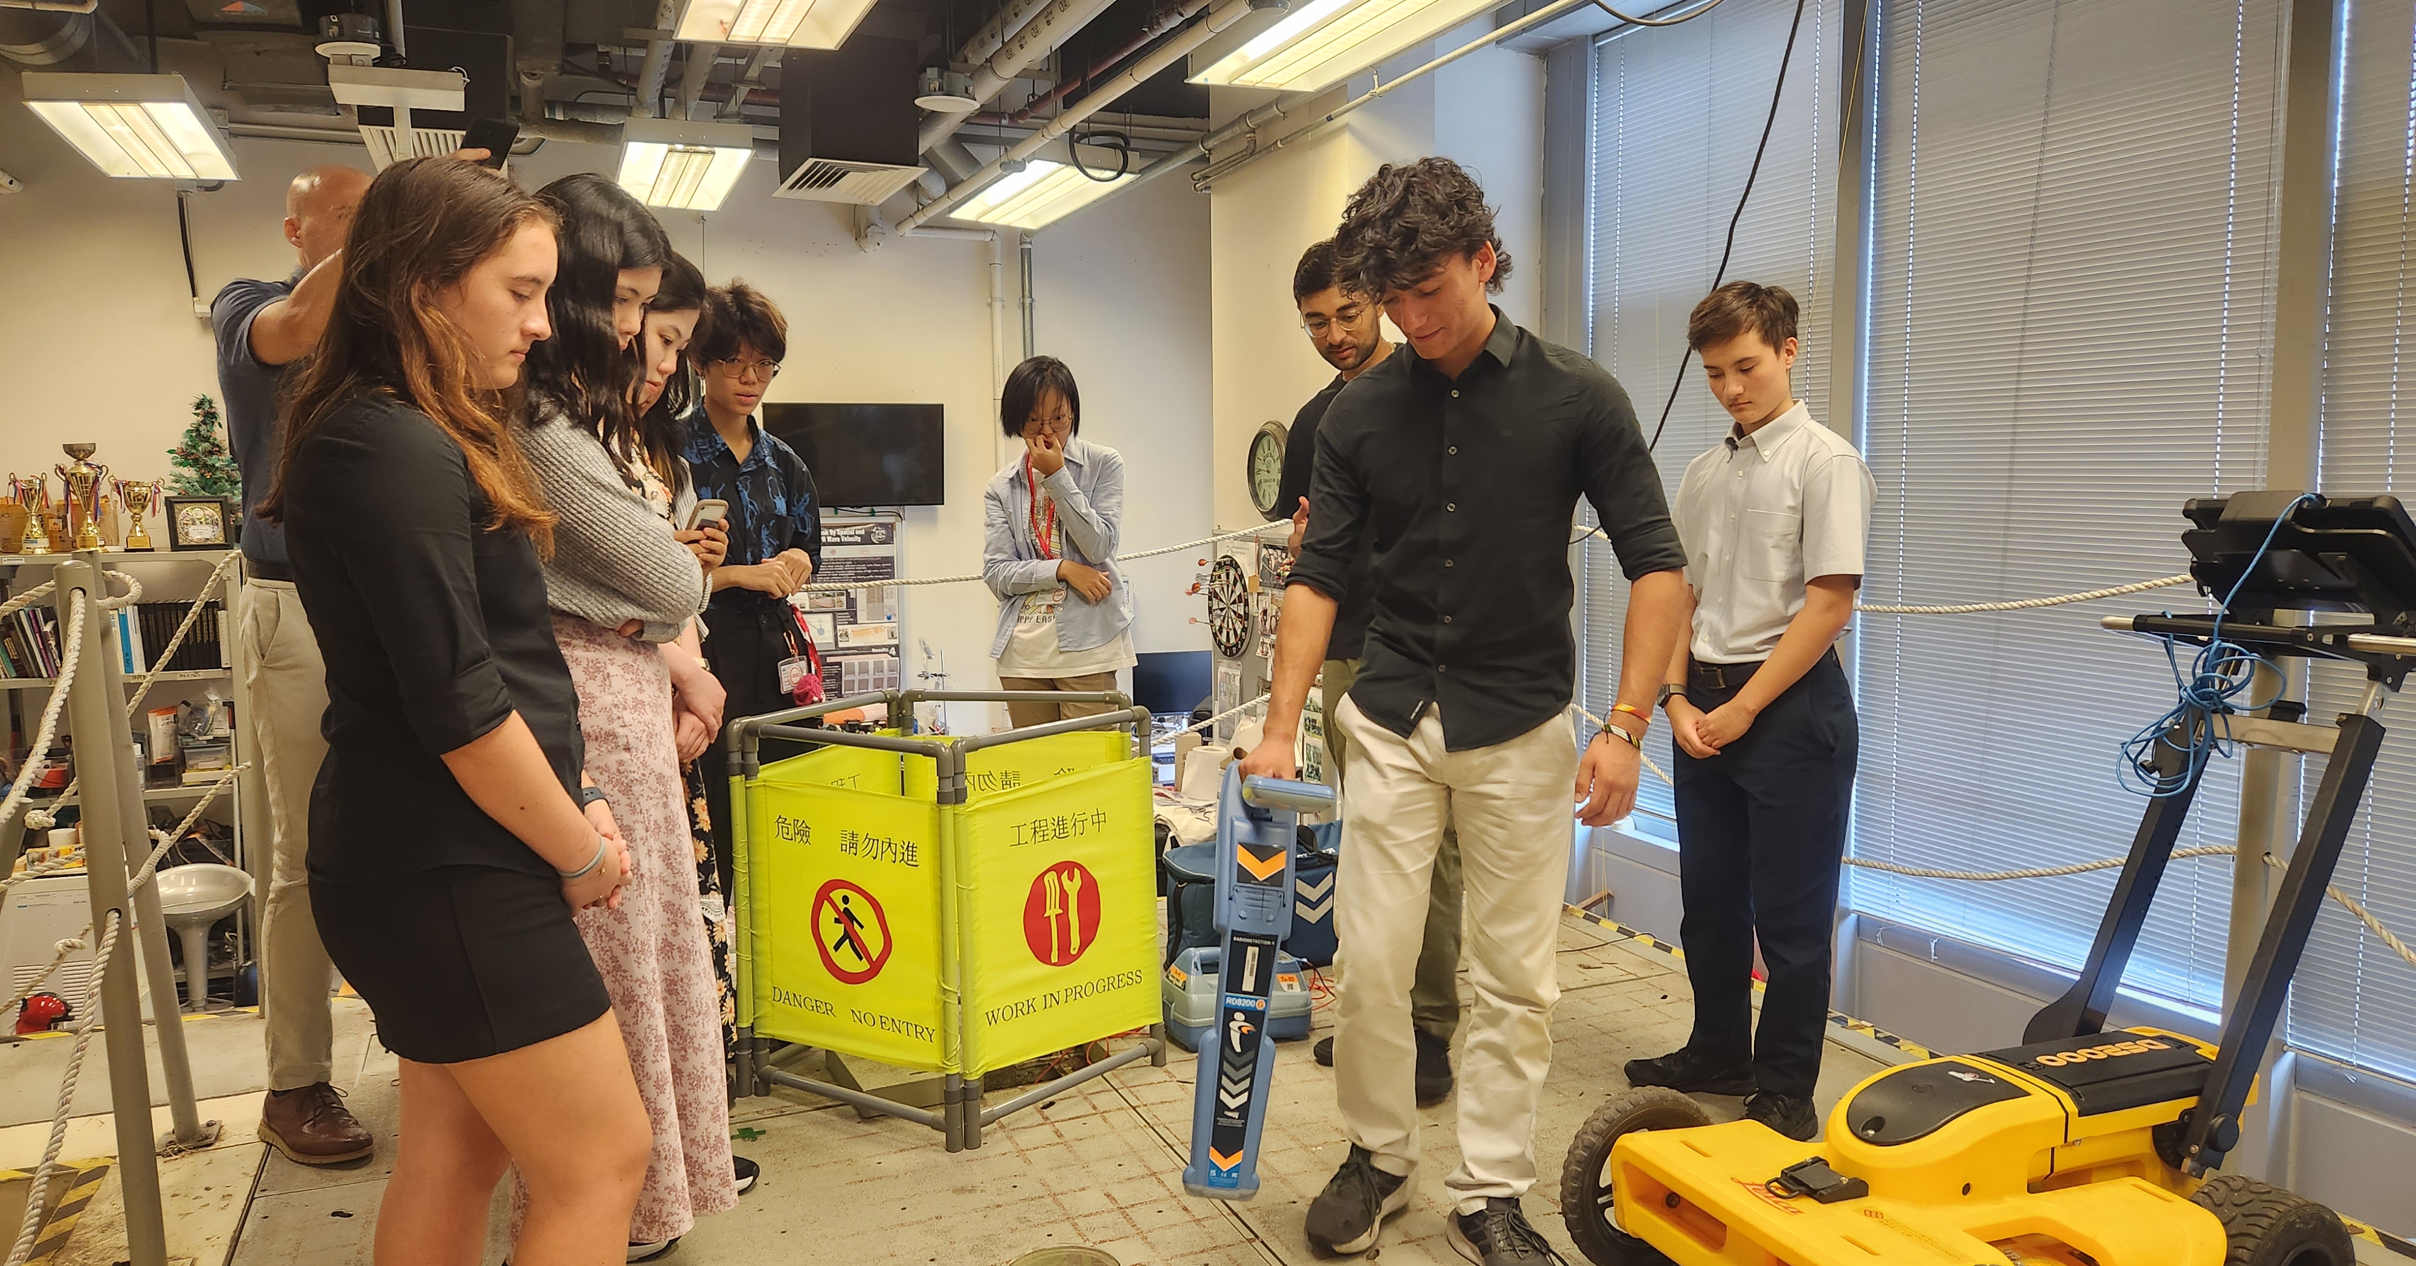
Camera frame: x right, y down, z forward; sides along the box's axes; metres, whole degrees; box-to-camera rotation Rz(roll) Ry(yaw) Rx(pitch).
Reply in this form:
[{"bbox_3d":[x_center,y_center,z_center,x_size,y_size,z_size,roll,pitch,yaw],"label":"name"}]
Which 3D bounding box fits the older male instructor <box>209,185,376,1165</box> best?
[{"bbox_3d":[-1.663,0.077,3.060,0.520,1.850,0.520,3,7,31],"label":"older male instructor"}]

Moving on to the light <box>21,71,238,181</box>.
[{"bbox_3d":[-3.509,-1.652,5.303,0.405,0.085,1.210,-2,5,-24],"label":"light"}]

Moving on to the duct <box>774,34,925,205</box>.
[{"bbox_3d":[-1.362,-1.907,6.005,0.440,0.450,0.830,-4,7,-23],"label":"duct"}]

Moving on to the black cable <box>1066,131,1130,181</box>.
[{"bbox_3d":[-0.368,-1.615,5.450,0.210,0.180,0.080,-2,5,-24],"label":"black cable"}]

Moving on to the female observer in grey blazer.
[{"bbox_3d":[-0.419,0.045,4.500,0.430,1.640,0.330,-1,5,-7],"label":"female observer in grey blazer"}]

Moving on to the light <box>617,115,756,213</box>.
[{"bbox_3d":[-1.856,-1.625,5.623,0.390,0.090,1.220,-4,7,-23],"label":"light"}]

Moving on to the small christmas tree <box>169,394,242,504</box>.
[{"bbox_3d":[-3.774,-0.601,6.050,0.310,0.600,0.310,-2,5,-24],"label":"small christmas tree"}]

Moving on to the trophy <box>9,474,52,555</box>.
[{"bbox_3d":[-4.213,-0.424,5.742,0.135,0.290,0.100,-4,7,-23],"label":"trophy"}]

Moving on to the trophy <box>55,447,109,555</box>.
[{"bbox_3d":[-4.067,-0.486,5.798,0.160,0.390,0.110,-4,7,-23],"label":"trophy"}]

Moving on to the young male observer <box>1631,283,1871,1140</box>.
[{"bbox_3d":[1.042,0.138,3.100,0.390,1.610,0.480,-6,8,-38],"label":"young male observer"}]

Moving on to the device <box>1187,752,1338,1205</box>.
[{"bbox_3d":[0.074,0.526,2.330,0.135,0.665,0.260,3,6,-20],"label":"device"}]

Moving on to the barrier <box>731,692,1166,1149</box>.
[{"bbox_3d":[-0.540,0.560,3.550,0.710,0.790,0.750,3,6,30],"label":"barrier"}]

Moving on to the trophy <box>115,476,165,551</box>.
[{"bbox_3d":[-3.905,-0.437,5.873,0.150,0.275,0.095,-4,7,-23],"label":"trophy"}]

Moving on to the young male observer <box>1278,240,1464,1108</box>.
[{"bbox_3d":[0.355,0.087,3.390,0.480,1.760,0.400,1,5,18],"label":"young male observer"}]

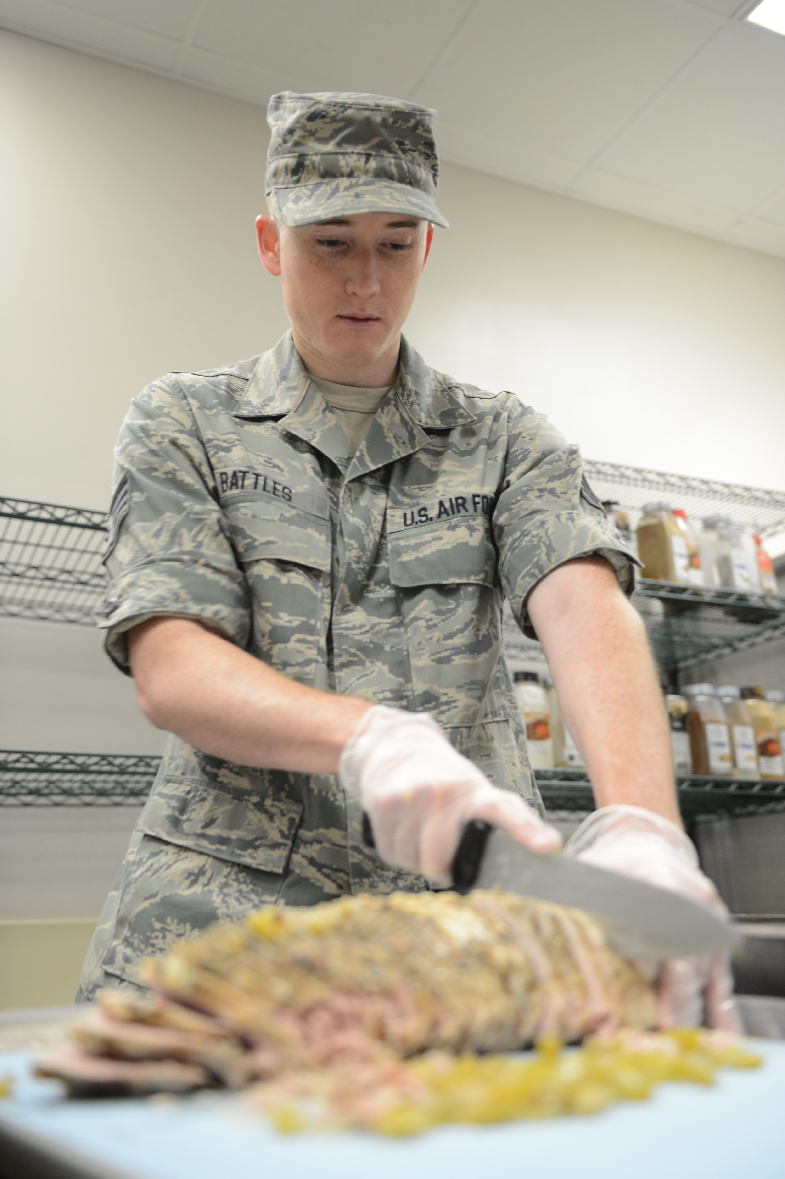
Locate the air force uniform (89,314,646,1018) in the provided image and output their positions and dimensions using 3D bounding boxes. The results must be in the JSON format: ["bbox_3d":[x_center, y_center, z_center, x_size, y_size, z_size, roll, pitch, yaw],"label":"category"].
[{"bbox_3d":[-0.040,0.080,1.200,0.530,0.710,0.330,0,-10,-12],"label":"air force uniform"}]

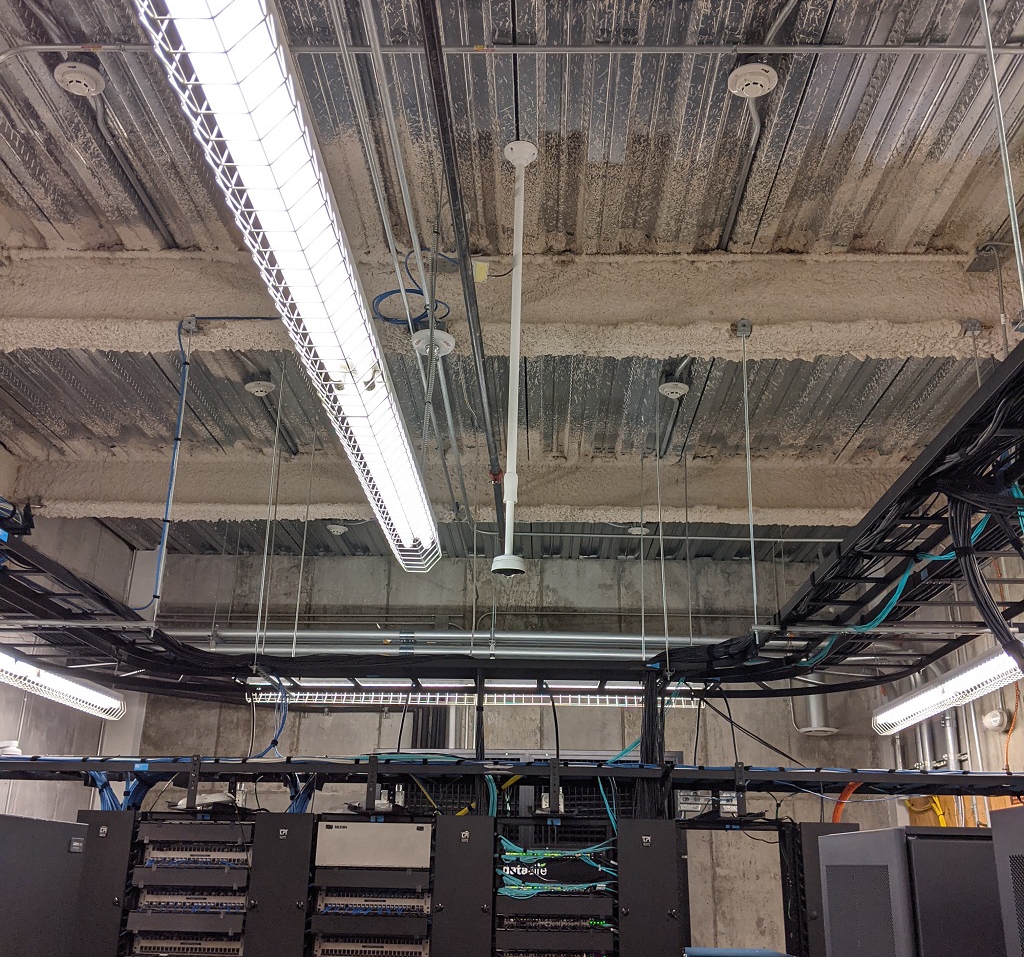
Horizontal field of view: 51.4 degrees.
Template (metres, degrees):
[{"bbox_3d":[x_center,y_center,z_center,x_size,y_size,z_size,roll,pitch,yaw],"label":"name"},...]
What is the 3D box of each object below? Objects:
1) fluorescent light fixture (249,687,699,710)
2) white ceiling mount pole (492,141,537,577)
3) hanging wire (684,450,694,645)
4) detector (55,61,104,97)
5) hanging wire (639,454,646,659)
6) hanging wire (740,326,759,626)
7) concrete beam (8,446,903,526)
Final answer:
[{"bbox_3d":[-0.202,1.148,5.703,2.450,0.140,0.160,1,-20,2],"label":"fluorescent light fixture"},{"bbox_3d":[0.011,-0.411,3.396,0.110,1.490,0.110,1,-20,2],"label":"white ceiling mount pole"},{"bbox_3d":[1.010,0.374,6.081,0.014,1.170,0.014,1,-20,2],"label":"hanging wire"},{"bbox_3d":[-1.314,-1.192,3.235,0.155,0.070,0.155,1,-20,2],"label":"detector"},{"bbox_3d":[0.726,0.410,5.886,0.014,1.200,0.014,1,-20,2],"label":"hanging wire"},{"bbox_3d":[0.886,-0.004,3.952,0.016,1.190,0.016,1,-20,2],"label":"hanging wire"},{"bbox_3d":[-0.217,0.054,6.465,5.550,0.320,0.340,1,-20,2],"label":"concrete beam"}]

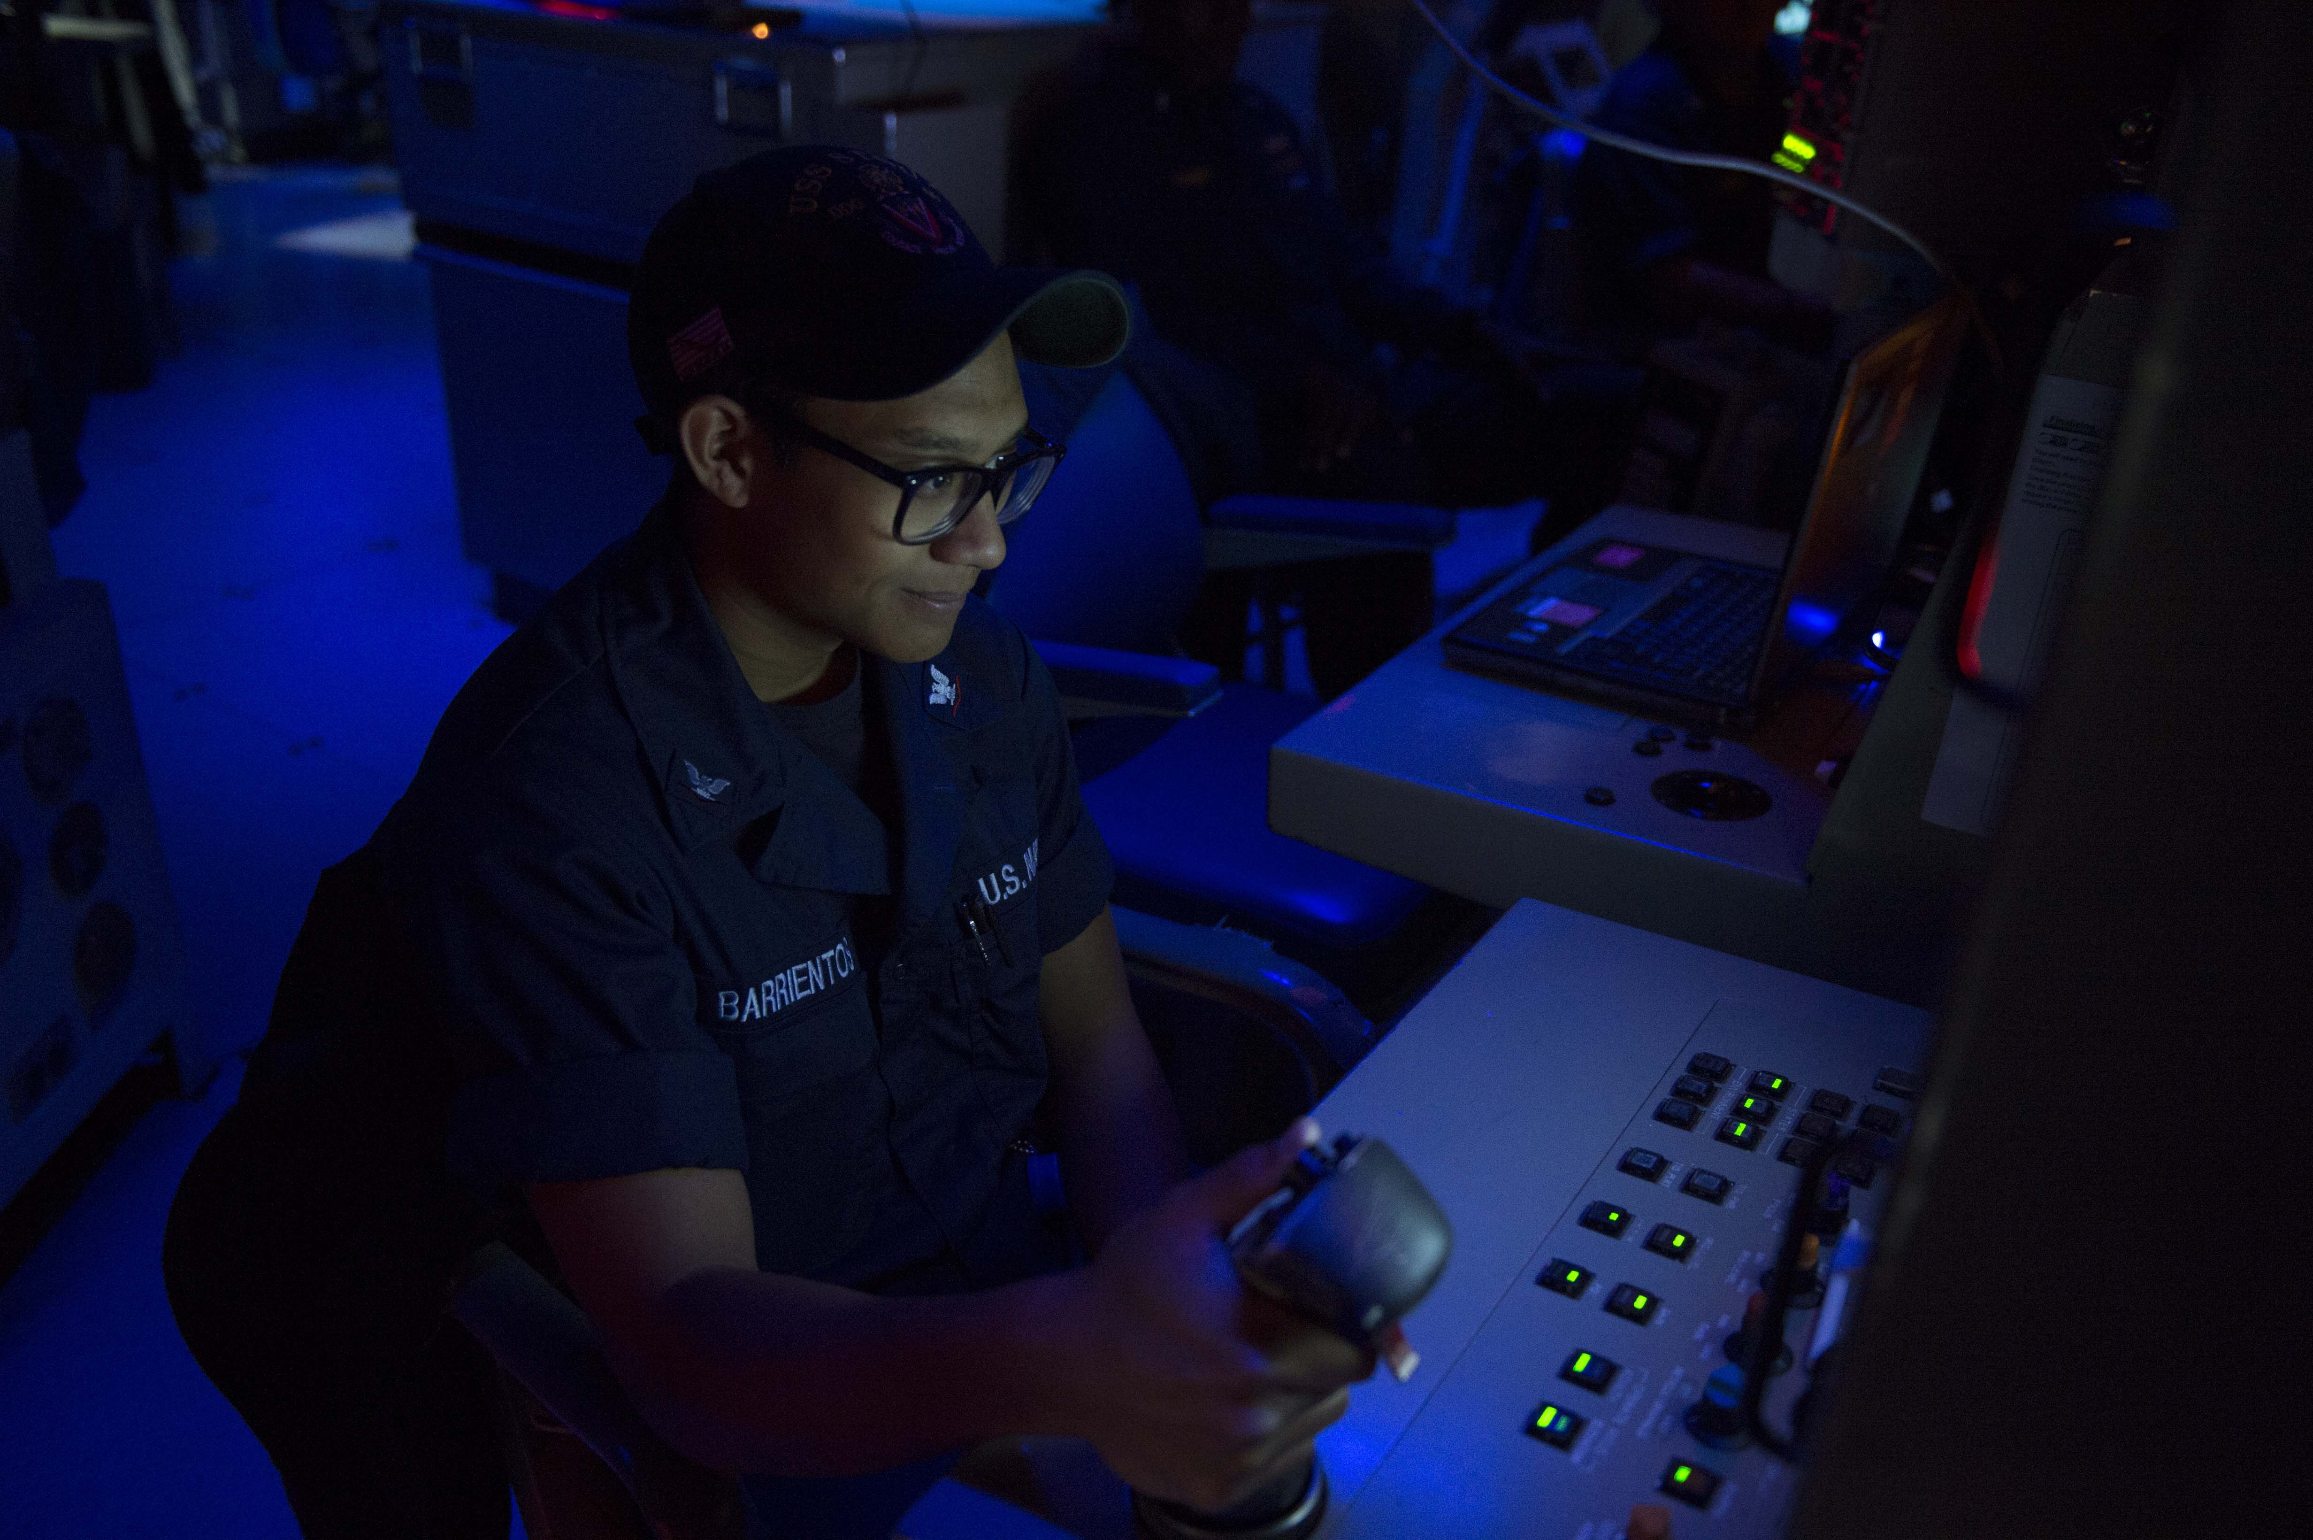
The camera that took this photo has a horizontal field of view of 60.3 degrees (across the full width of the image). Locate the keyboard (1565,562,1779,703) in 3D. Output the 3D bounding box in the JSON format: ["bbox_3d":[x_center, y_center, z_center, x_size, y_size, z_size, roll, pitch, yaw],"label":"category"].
[{"bbox_3d":[0.518,-0.131,1.846,0.135,0.018,0.325,15,28,29],"label":"keyboard"}]

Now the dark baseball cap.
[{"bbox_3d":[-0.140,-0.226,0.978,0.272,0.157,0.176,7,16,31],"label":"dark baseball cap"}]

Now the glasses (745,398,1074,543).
[{"bbox_3d":[-0.146,-0.171,1.046,0.140,0.046,0.142,28,26,23],"label":"glasses"}]

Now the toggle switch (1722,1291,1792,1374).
[{"bbox_3d":[0.256,0.234,0.843,0.029,0.034,0.029,15,28,29],"label":"toggle switch"}]

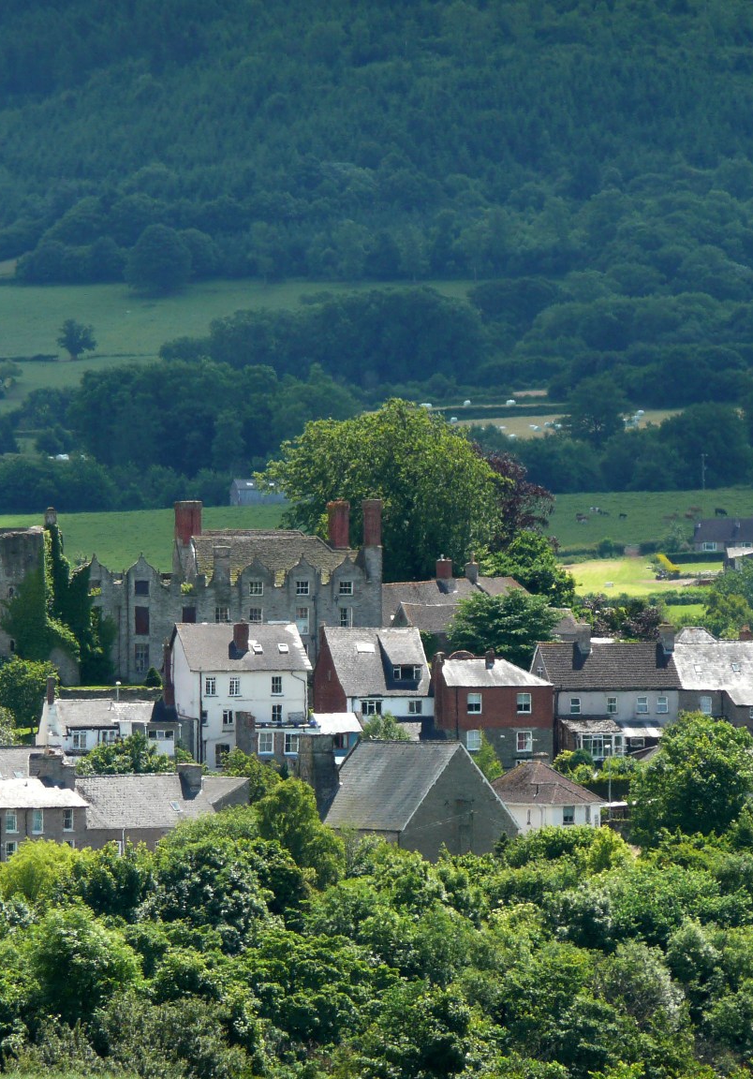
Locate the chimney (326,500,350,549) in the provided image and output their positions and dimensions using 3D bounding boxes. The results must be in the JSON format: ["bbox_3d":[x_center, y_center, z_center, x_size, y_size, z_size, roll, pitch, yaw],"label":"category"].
[{"bbox_3d":[-3.660,-1.380,934.000,2.330,4.780,1.700,0,0,0],"label":"chimney"}]

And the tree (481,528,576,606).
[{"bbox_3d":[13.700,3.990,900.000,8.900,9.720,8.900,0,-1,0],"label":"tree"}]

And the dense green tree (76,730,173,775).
[{"bbox_3d":[-20.750,17.900,810.000,7.920,4.600,6.800,0,0,0],"label":"dense green tree"}]

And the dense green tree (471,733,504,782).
[{"bbox_3d":[9.080,18.310,820.000,3.170,4.660,3.000,0,0,0],"label":"dense green tree"}]

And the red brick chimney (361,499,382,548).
[{"bbox_3d":[-0.480,-1.430,930.000,1.900,4.650,1.700,0,0,0],"label":"red brick chimney"}]

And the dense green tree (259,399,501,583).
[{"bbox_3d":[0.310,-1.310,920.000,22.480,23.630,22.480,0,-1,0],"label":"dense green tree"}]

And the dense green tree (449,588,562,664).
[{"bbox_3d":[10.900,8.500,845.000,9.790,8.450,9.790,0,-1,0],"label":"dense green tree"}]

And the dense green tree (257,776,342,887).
[{"bbox_3d":[-5.410,21.360,700.000,6.280,9.070,6.280,0,-1,0],"label":"dense green tree"}]

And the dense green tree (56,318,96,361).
[{"bbox_3d":[-80.550,-53.520,2650.000,10.840,11.290,10.840,0,-1,0],"label":"dense green tree"}]

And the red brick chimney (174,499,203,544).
[{"bbox_3d":[-16.840,-1.530,885.000,2.110,4.070,1.600,0,-1,-13],"label":"red brick chimney"}]

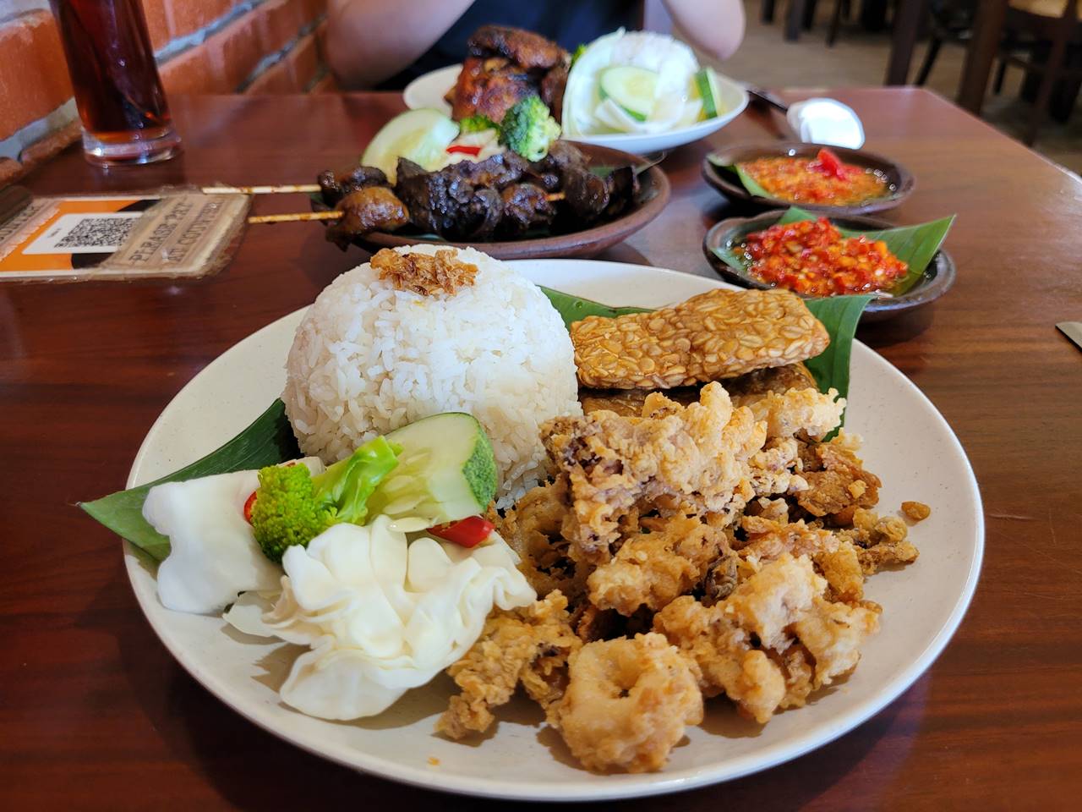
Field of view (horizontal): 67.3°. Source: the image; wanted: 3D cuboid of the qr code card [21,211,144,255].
[{"bbox_3d":[-0.265,-0.101,0.473,0.051,0.003,0.062,-4,34,-5],"label":"qr code card"}]

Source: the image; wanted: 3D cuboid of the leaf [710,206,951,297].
[{"bbox_3d":[0.135,-0.072,0.381,0.090,0.036,0.064,23,40,30],"label":"leaf"}]

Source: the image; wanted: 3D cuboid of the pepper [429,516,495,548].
[{"bbox_3d":[-0.022,0.034,0.221,0.019,0.008,0.010,-2,34,-2],"label":"pepper"}]

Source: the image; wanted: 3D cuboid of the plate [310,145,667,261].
[{"bbox_3d":[-0.027,-0.106,0.452,0.189,0.035,0.183,0,34,0],"label":"plate"}]

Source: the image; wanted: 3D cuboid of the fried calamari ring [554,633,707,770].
[{"bbox_3d":[0.018,0.067,0.186,0.035,0.019,0.031,0,34,0],"label":"fried calamari ring"}]

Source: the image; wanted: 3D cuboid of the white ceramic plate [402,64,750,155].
[{"bbox_3d":[0.026,-0.237,0.651,0.268,0.028,0.268,0,34,0],"label":"white ceramic plate"}]

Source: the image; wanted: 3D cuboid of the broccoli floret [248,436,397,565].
[{"bbox_3d":[-0.058,0.025,0.222,0.045,0.028,0.031,-32,44,-20],"label":"broccoli floret"}]

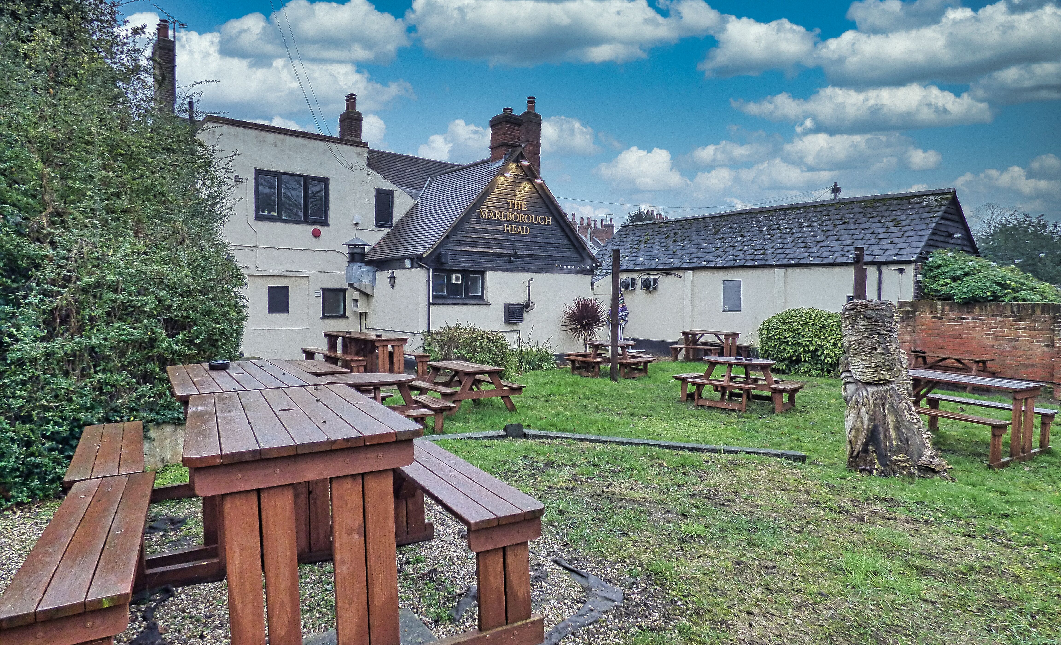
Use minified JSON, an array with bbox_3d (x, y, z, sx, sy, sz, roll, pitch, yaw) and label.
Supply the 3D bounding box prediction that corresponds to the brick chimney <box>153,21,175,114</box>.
[{"bbox_3d":[-11.863,-8.126,19.870,0.460,2.950,0.950,-1,3,-39],"label":"brick chimney"}]

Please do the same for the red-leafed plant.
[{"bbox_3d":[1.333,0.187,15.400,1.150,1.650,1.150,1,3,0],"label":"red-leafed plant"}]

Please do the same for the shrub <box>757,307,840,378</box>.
[{"bbox_3d":[6.227,0.421,13.850,1.400,1.500,2.000,-1,3,-40],"label":"shrub"}]

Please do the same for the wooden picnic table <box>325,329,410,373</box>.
[{"bbox_3d":[-3.196,0.652,11.790,0.680,0.790,2.350,-1,3,-39],"label":"wooden picnic table"}]

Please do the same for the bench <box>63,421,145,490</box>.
[{"bbox_3d":[-2.171,0.879,3.183,0.286,0.478,1.213,-2,4,-32],"label":"bench"}]

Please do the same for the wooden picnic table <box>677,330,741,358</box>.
[{"bbox_3d":[4.466,0.631,15.216,0.680,0.770,1.250,-1,3,-40],"label":"wooden picnic table"}]

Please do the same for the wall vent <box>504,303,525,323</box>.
[{"bbox_3d":[-0.358,-0.198,13.930,0.440,0.440,0.140,-1,3,-39],"label":"wall vent"}]

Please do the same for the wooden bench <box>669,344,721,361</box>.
[{"bbox_3d":[4.235,0.848,15.830,0.300,0.450,1.400,-1,3,-33],"label":"wooden bench"}]

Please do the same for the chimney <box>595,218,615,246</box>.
[{"bbox_3d":[6.899,-8.440,57.000,1.500,2.600,1.000,-1,3,-39],"label":"chimney"}]

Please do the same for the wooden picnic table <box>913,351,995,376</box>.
[{"bbox_3d":[8.350,1.050,12.200,1.450,0.730,1.340,-1,3,-38],"label":"wooden picnic table"}]

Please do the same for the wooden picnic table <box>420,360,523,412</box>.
[{"bbox_3d":[-1.159,1.115,10.600,1.450,0.730,1.800,-2,2,-30],"label":"wooden picnic table"}]

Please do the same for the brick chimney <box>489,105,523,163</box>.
[{"bbox_3d":[-0.592,-4.522,14.700,0.540,1.360,0.660,-1,3,-39],"label":"brick chimney"}]

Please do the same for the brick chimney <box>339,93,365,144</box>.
[{"bbox_3d":[-6.851,-7.753,23.400,0.620,1.950,0.740,-1,3,-39],"label":"brick chimney"}]

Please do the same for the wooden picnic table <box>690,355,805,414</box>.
[{"bbox_3d":[3.378,0.976,9.986,1.840,0.730,1.840,3,2,37],"label":"wooden picnic table"}]

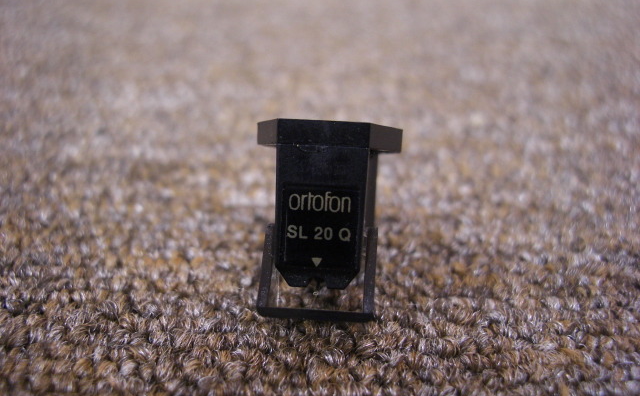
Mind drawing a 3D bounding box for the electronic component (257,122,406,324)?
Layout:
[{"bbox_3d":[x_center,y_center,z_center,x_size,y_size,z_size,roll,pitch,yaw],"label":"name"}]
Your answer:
[{"bbox_3d":[0.001,0.002,0.087,0.018,0.023,0.025,3,3,4],"label":"electronic component"}]

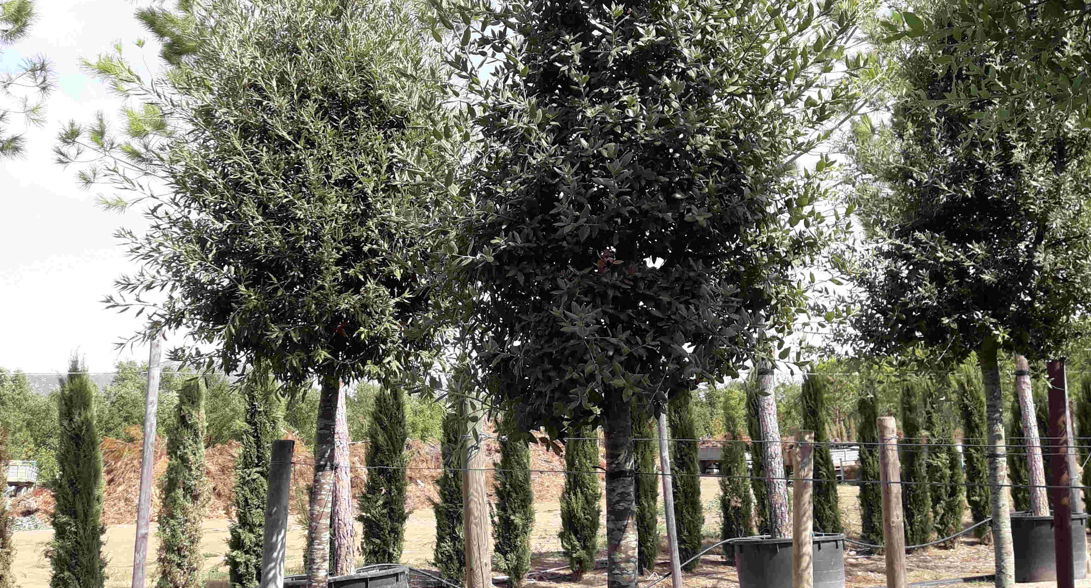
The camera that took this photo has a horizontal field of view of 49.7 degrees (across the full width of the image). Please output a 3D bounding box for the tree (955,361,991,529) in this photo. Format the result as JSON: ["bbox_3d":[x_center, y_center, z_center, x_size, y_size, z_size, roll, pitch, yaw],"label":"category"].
[{"bbox_3d":[6.154,2.319,17.080,0.525,2.460,0.525,-1,-7,0],"label":"tree"}]

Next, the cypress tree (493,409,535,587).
[{"bbox_3d":[-0.347,2.017,12.398,0.436,2.085,0.436,-1,-7,0],"label":"cypress tree"}]

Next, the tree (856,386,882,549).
[{"bbox_3d":[4.262,2.267,15.349,0.400,2.143,0.400,-1,-7,15],"label":"tree"}]

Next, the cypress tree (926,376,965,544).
[{"bbox_3d":[5.550,2.298,16.301,0.535,2.309,0.535,-2,-7,18],"label":"cypress tree"}]

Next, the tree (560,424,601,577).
[{"bbox_3d":[0.365,2.099,13.017,0.458,2.055,0.458,-1,-7,0],"label":"tree"}]

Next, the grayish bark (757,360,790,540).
[{"bbox_3d":[1.998,1.330,10.415,0.161,1.667,0.161,-4,-7,11],"label":"grayish bark"}]

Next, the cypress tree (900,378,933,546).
[{"bbox_3d":[4.976,2.306,15.995,0.461,2.250,0.461,-1,-7,0],"label":"cypress tree"}]

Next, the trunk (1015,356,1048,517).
[{"bbox_3d":[5.198,1.458,12.596,0.146,1.839,0.146,-8,-9,22],"label":"trunk"}]

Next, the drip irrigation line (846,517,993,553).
[{"bbox_3d":[3.691,2.339,11.405,0.040,0.208,2.970,-6,-9,44],"label":"drip irrigation line"}]

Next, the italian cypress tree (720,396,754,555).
[{"bbox_3d":[2.306,2.209,14.342,0.416,2.015,0.416,-1,-7,9],"label":"italian cypress tree"}]

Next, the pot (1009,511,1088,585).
[{"bbox_3d":[5.226,2.642,12.395,0.968,0.682,0.968,-1,-7,0],"label":"pot"}]

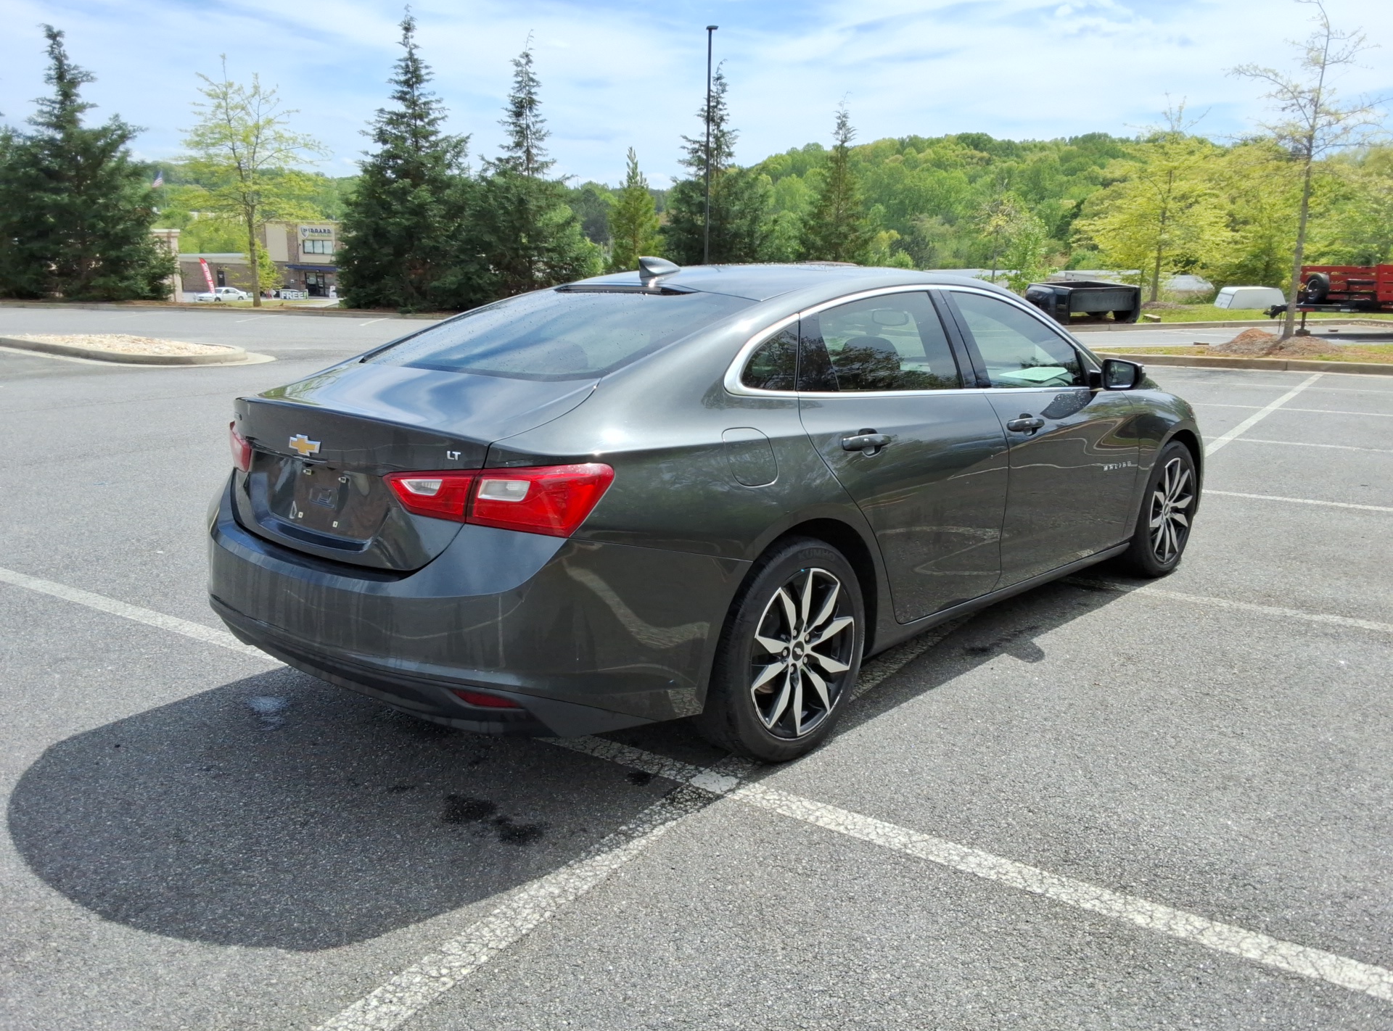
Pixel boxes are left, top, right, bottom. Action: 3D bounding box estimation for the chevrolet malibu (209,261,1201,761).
[{"bbox_3d":[0.594,-0.308,4.739,1.920,1.465,4.923,11,16,42],"label":"chevrolet malibu"}]

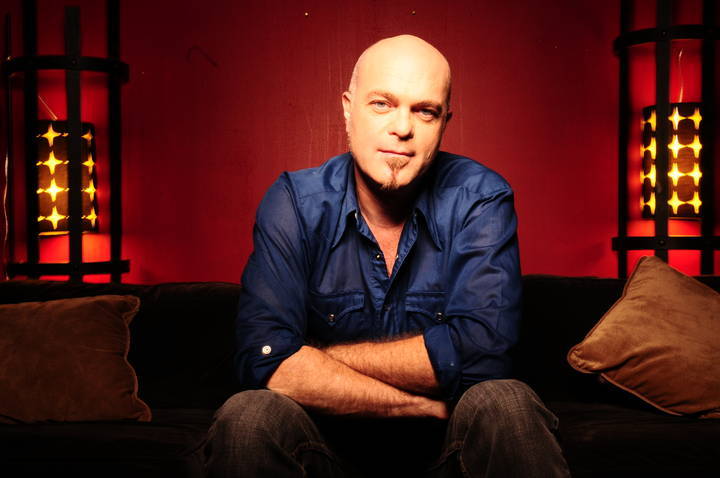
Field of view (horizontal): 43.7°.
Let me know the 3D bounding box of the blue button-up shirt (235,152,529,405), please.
[{"bbox_3d":[0.033,0.075,1.420,0.450,0.370,0.320,0,0,-2],"label":"blue button-up shirt"}]

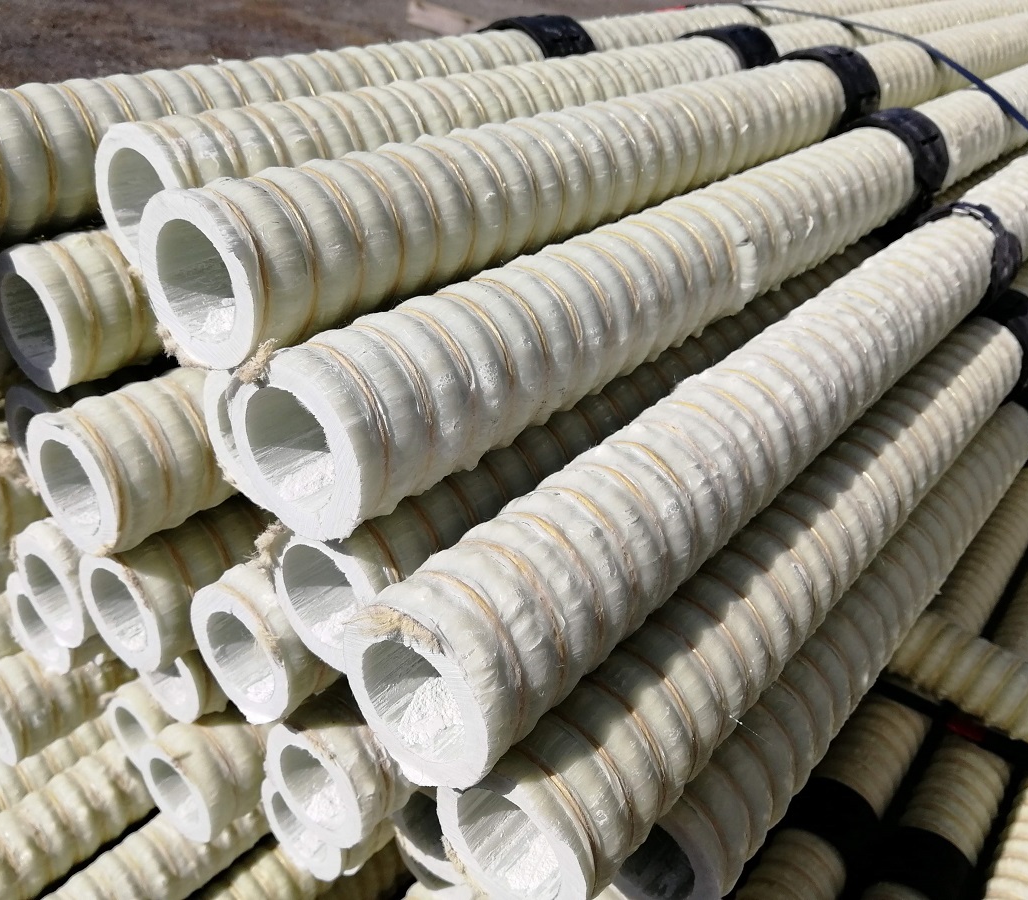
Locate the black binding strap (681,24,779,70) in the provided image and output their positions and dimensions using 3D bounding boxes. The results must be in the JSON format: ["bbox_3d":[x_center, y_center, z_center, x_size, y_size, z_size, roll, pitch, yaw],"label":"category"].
[{"bbox_3d":[0.153,-0.275,0.694,0.070,0.070,0.058,25,37,29],"label":"black binding strap"}]

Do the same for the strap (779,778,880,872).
[{"bbox_3d":[0.249,0.314,0.754,0.070,0.070,0.058,25,32,30],"label":"strap"}]

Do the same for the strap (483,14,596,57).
[{"bbox_3d":[0.014,-0.253,0.632,0.070,0.070,0.058,25,38,30],"label":"strap"}]

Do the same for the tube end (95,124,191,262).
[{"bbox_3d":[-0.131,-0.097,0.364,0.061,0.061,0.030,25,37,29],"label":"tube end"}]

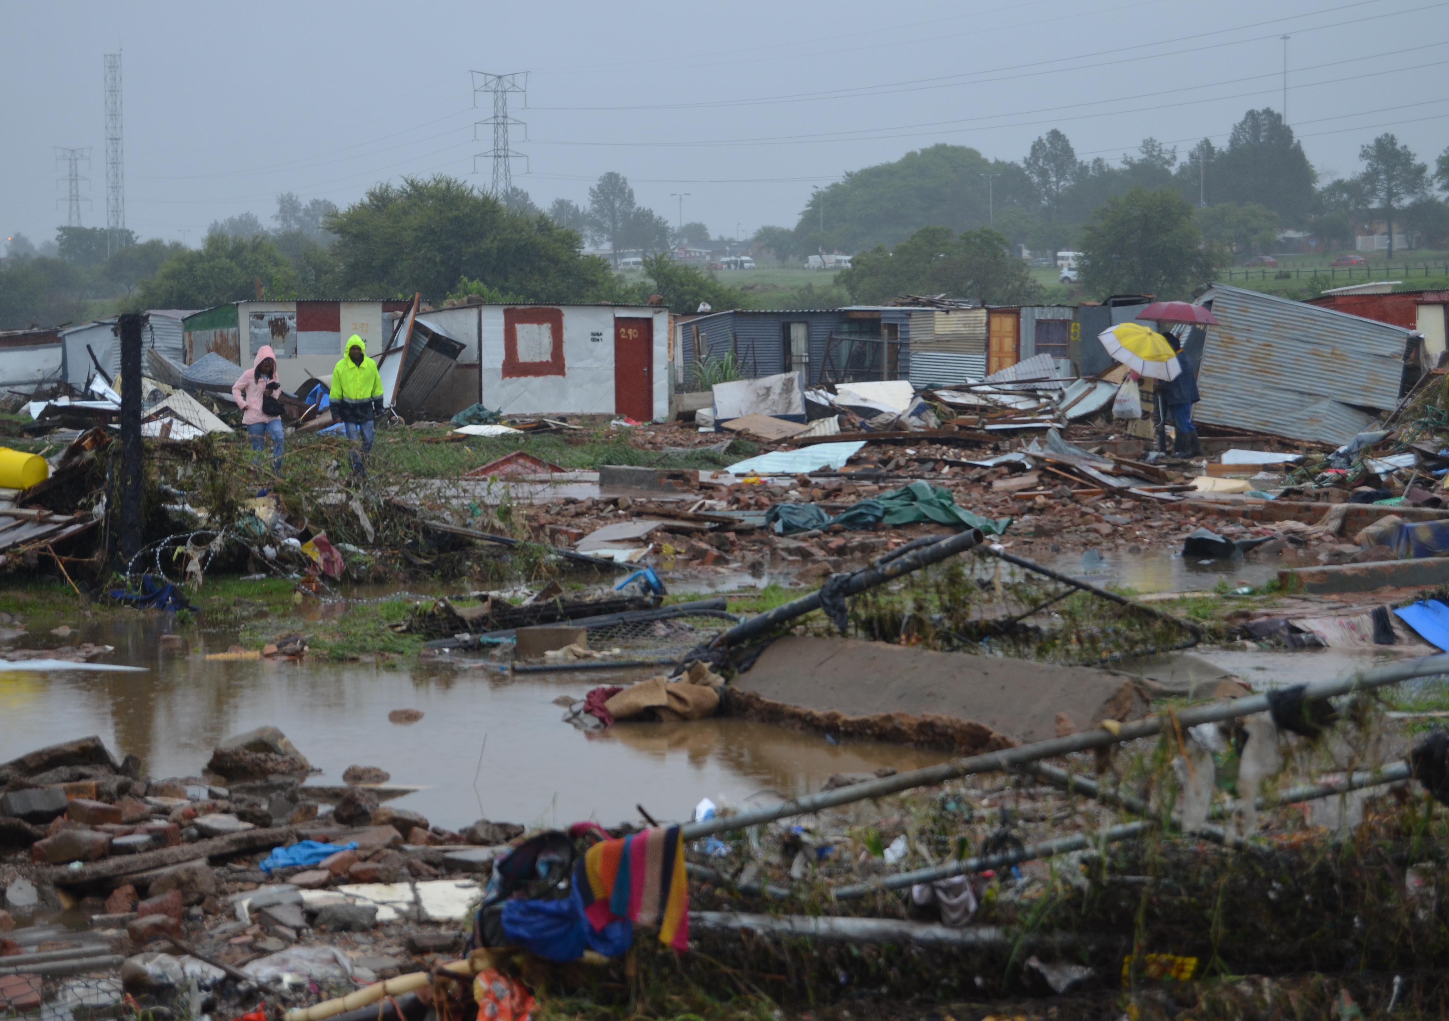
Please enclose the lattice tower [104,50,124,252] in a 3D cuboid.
[{"bbox_3d":[-97.594,-56.175,560.000,2.900,34.800,2.700,0,3,0],"label":"lattice tower"}]

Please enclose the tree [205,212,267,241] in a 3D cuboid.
[{"bbox_3d":[-136.766,-77.770,980.000,17.180,11.783,14.000,0,3,0],"label":"tree"}]

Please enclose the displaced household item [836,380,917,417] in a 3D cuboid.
[{"bbox_3d":[2.707,-1.980,63.000,1.450,0.750,0.450,-1,3,-9],"label":"displaced household item"}]

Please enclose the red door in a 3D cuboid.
[{"bbox_3d":[-1.771,-2.750,68.700,0.820,2.030,0.060,-2,3,-24],"label":"red door"}]

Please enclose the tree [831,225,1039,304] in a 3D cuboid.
[{"bbox_3d":[13.423,-15.002,220.000,12.800,5.900,9.500,0,3,0],"label":"tree"}]

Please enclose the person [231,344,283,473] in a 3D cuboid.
[{"bbox_3d":[-5.762,-1.232,43.200,0.620,1.650,0.420,-1,3,-14],"label":"person"}]

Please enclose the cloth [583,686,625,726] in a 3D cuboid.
[{"bbox_3d":[-0.576,0.930,16.600,0.200,0.180,0.200,0,3,0],"label":"cloth"}]

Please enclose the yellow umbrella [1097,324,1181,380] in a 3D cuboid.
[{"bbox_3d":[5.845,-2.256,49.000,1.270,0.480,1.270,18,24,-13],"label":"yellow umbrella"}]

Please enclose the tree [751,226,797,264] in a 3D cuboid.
[{"bbox_3d":[8.456,-45.141,600.000,7.600,7.200,7.000,0,3,0],"label":"tree"}]

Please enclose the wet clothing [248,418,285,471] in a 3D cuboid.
[{"bbox_3d":[-5.650,-0.779,43.200,0.450,0.720,0.360,-1,4,-11],"label":"wet clothing"}]

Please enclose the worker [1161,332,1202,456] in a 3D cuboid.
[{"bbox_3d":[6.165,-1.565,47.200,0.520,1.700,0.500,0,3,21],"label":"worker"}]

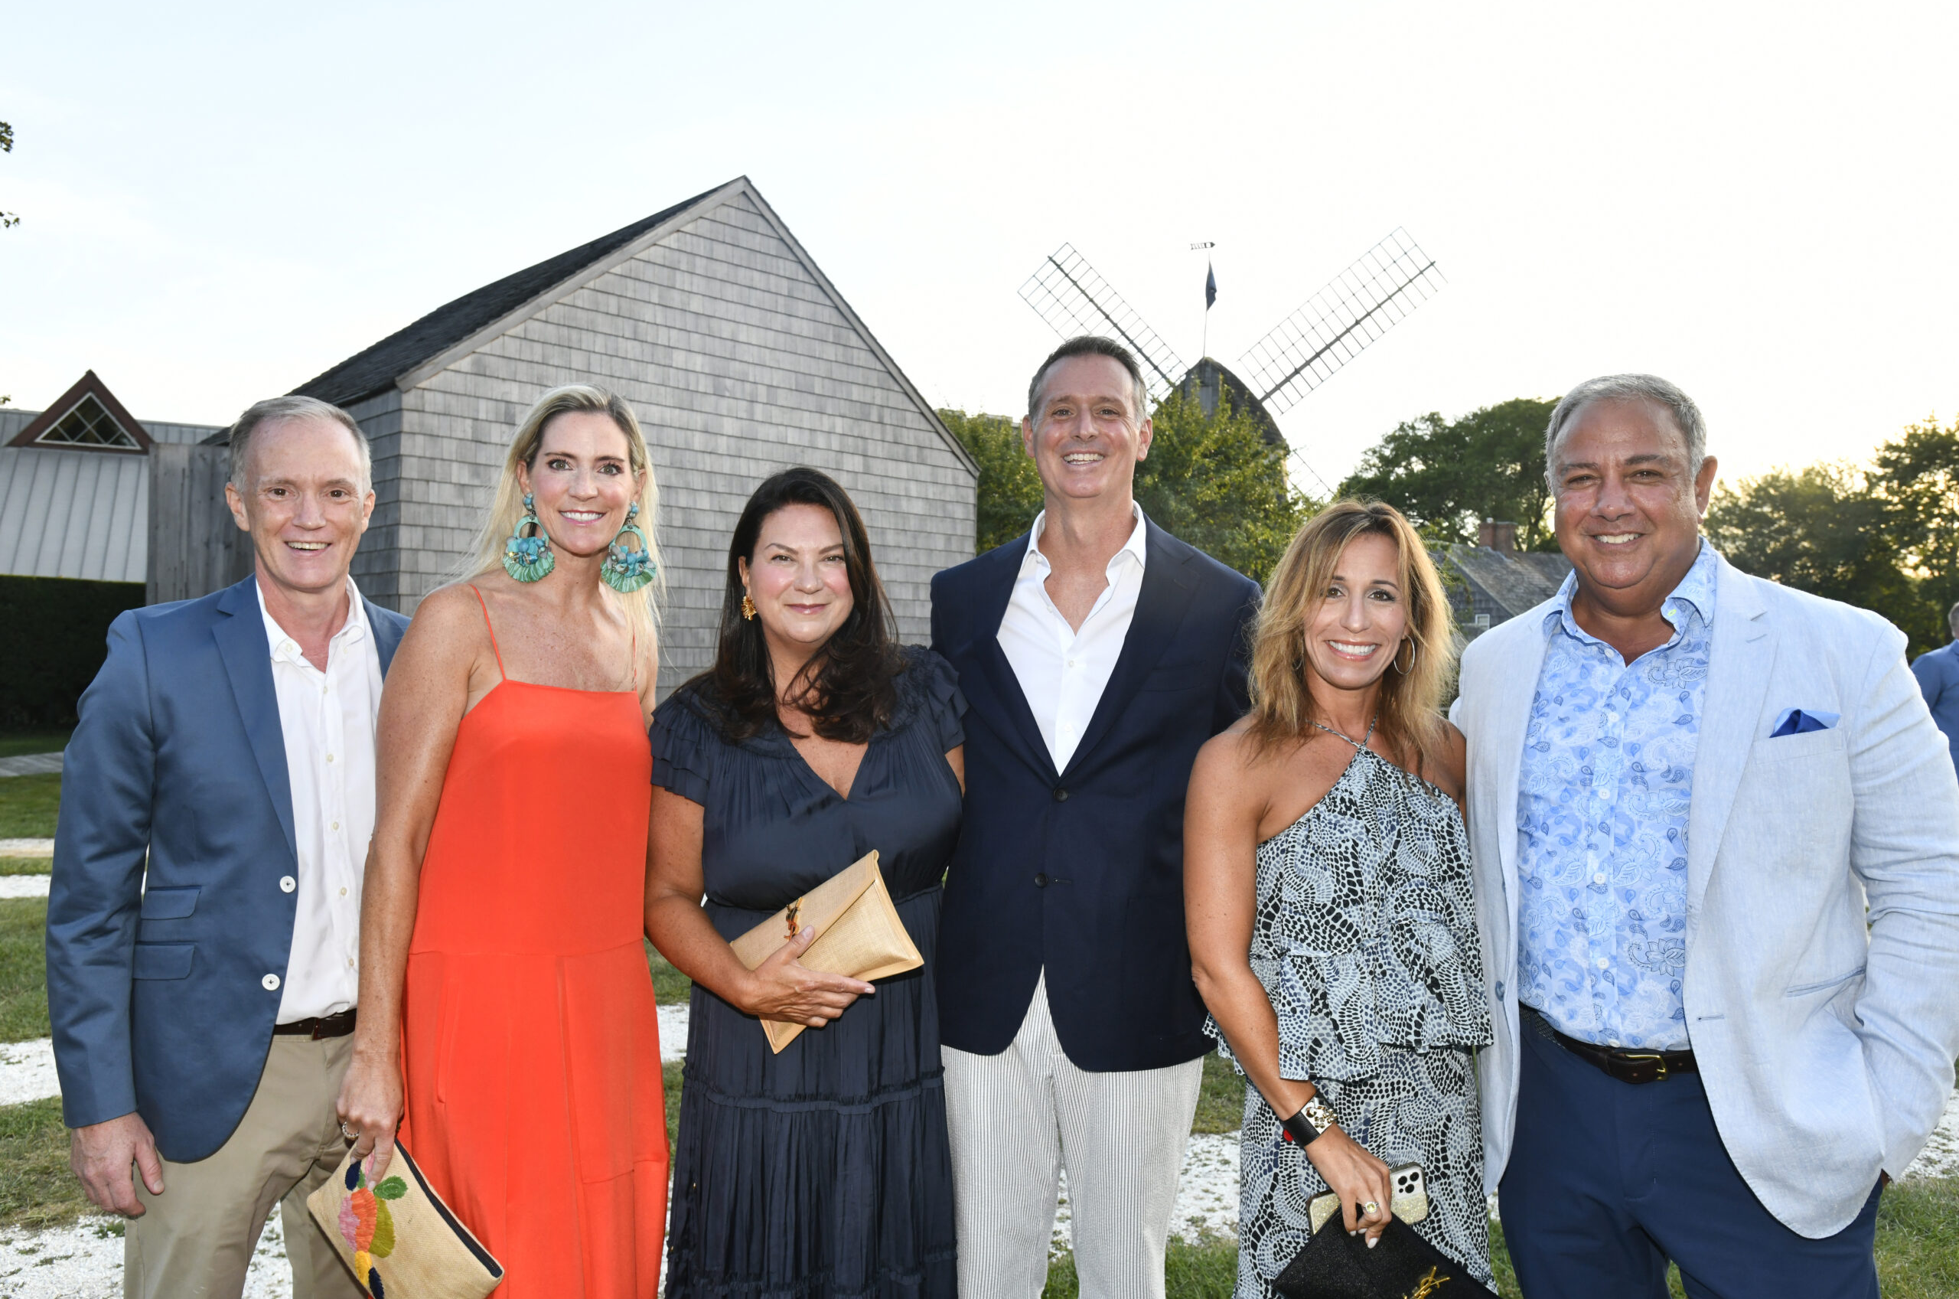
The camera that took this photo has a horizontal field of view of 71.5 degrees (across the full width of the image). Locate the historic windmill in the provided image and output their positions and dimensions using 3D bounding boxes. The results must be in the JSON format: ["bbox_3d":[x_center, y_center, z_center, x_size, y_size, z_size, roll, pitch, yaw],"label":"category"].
[{"bbox_3d":[5.850,-4.750,34.500,12.000,13.100,7.000,1,-1,16],"label":"historic windmill"}]

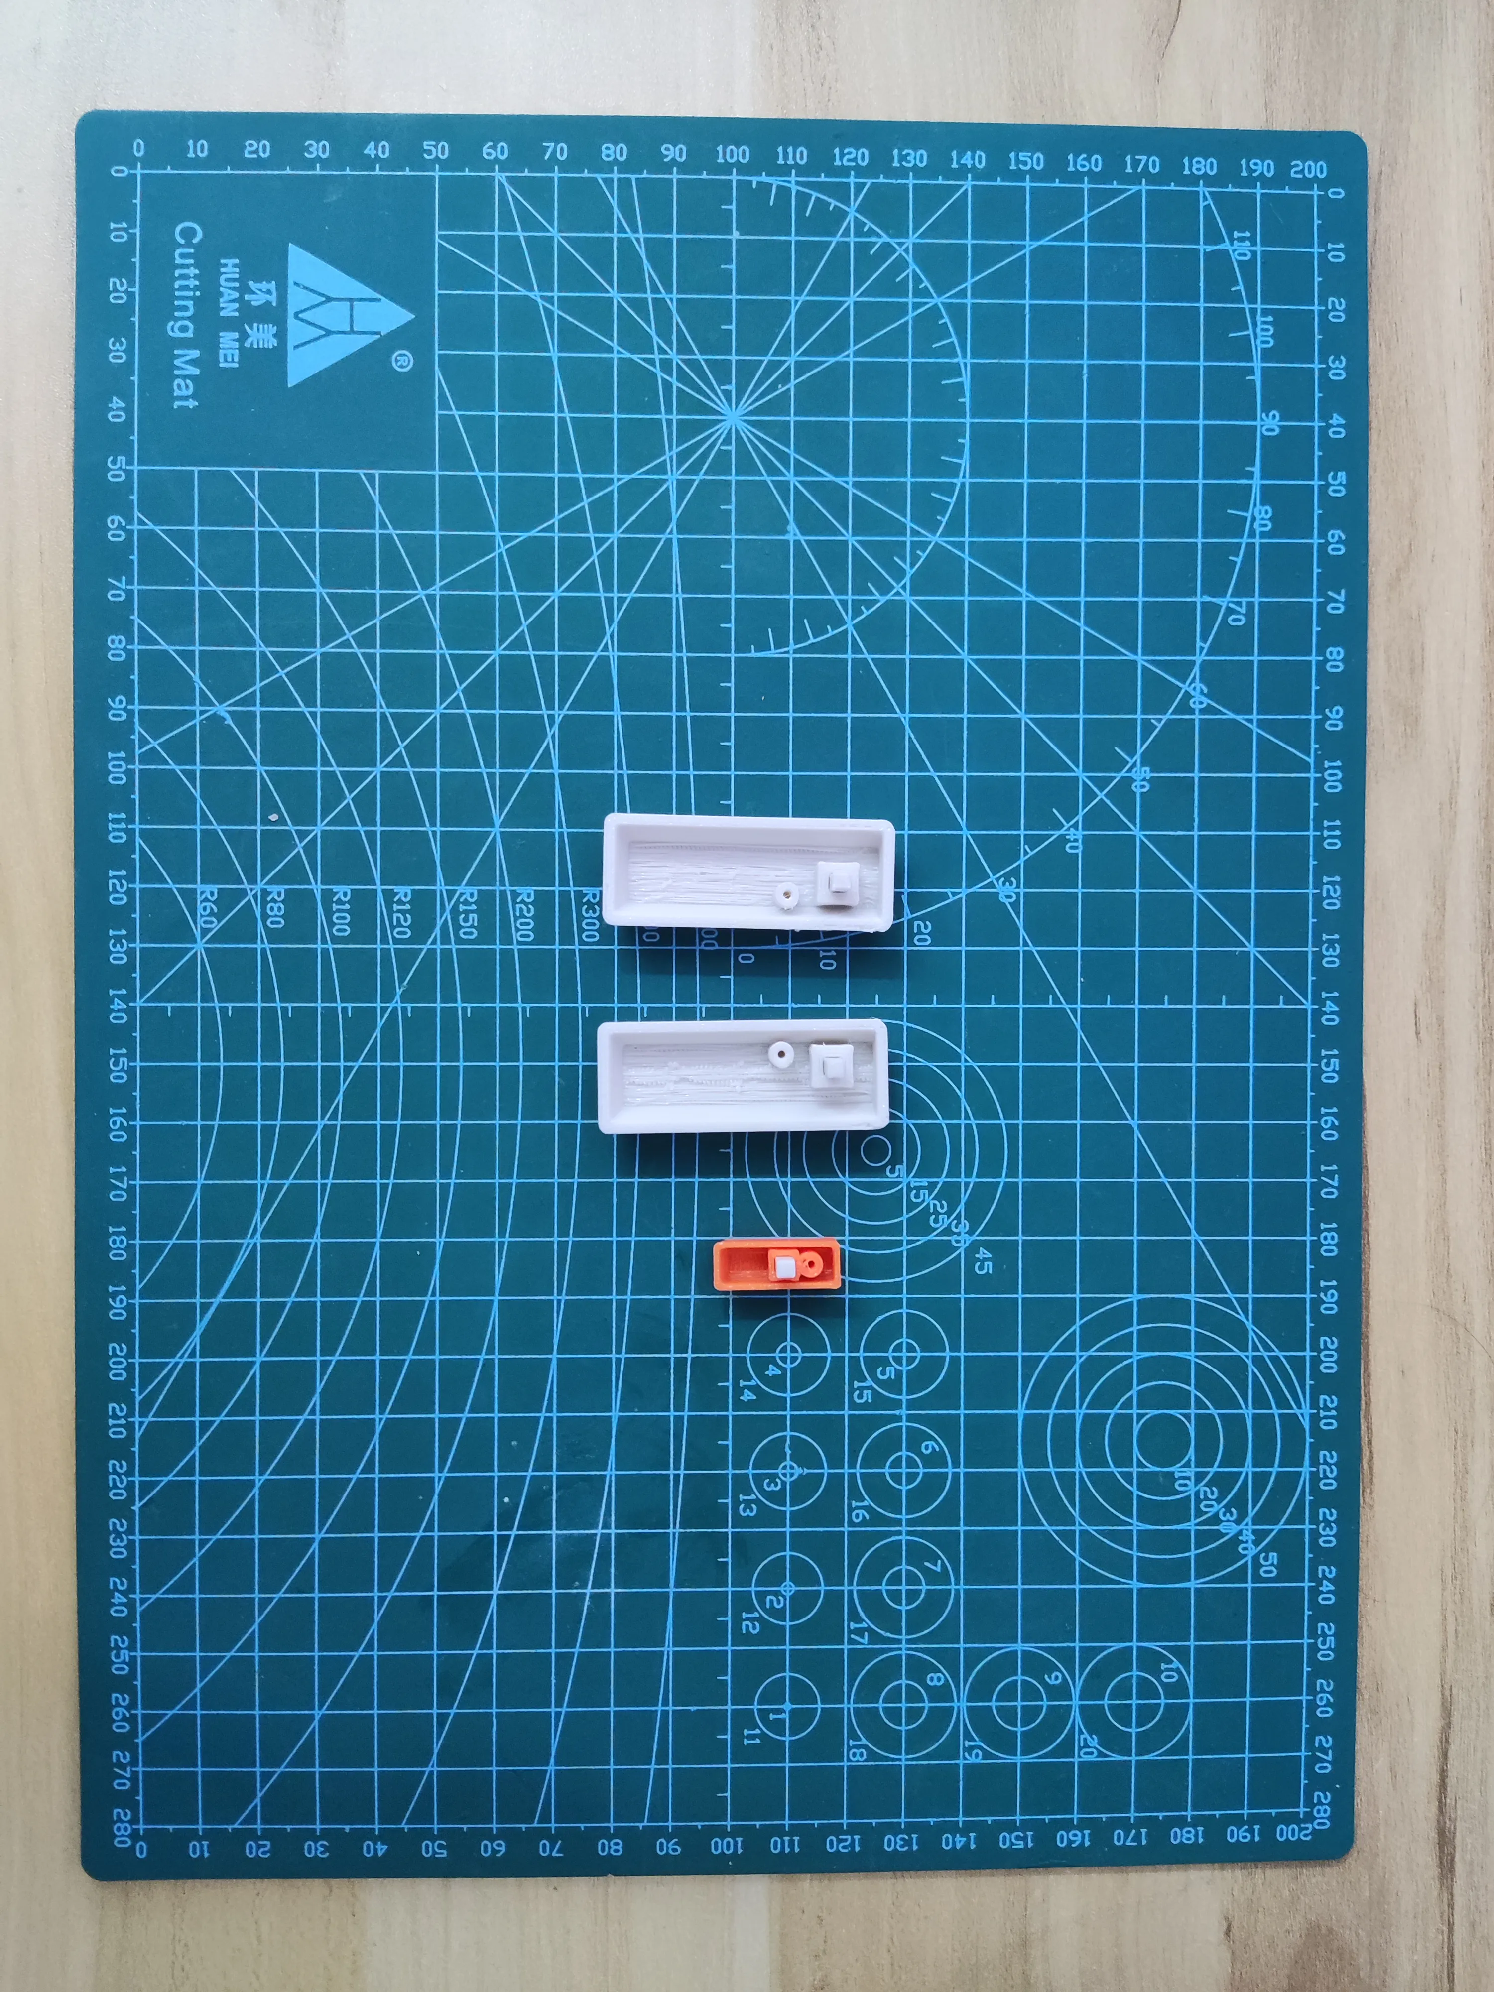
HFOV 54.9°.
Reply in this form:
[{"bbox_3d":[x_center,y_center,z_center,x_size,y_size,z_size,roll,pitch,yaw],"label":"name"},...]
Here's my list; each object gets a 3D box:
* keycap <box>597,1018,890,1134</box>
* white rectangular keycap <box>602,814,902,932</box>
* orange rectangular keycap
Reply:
[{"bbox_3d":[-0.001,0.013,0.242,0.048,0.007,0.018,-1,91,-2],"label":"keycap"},{"bbox_3d":[0.000,-0.020,0.242,0.048,0.007,0.018,1,91,-2],"label":"white rectangular keycap"},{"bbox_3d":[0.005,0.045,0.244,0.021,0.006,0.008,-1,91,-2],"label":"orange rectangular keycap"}]

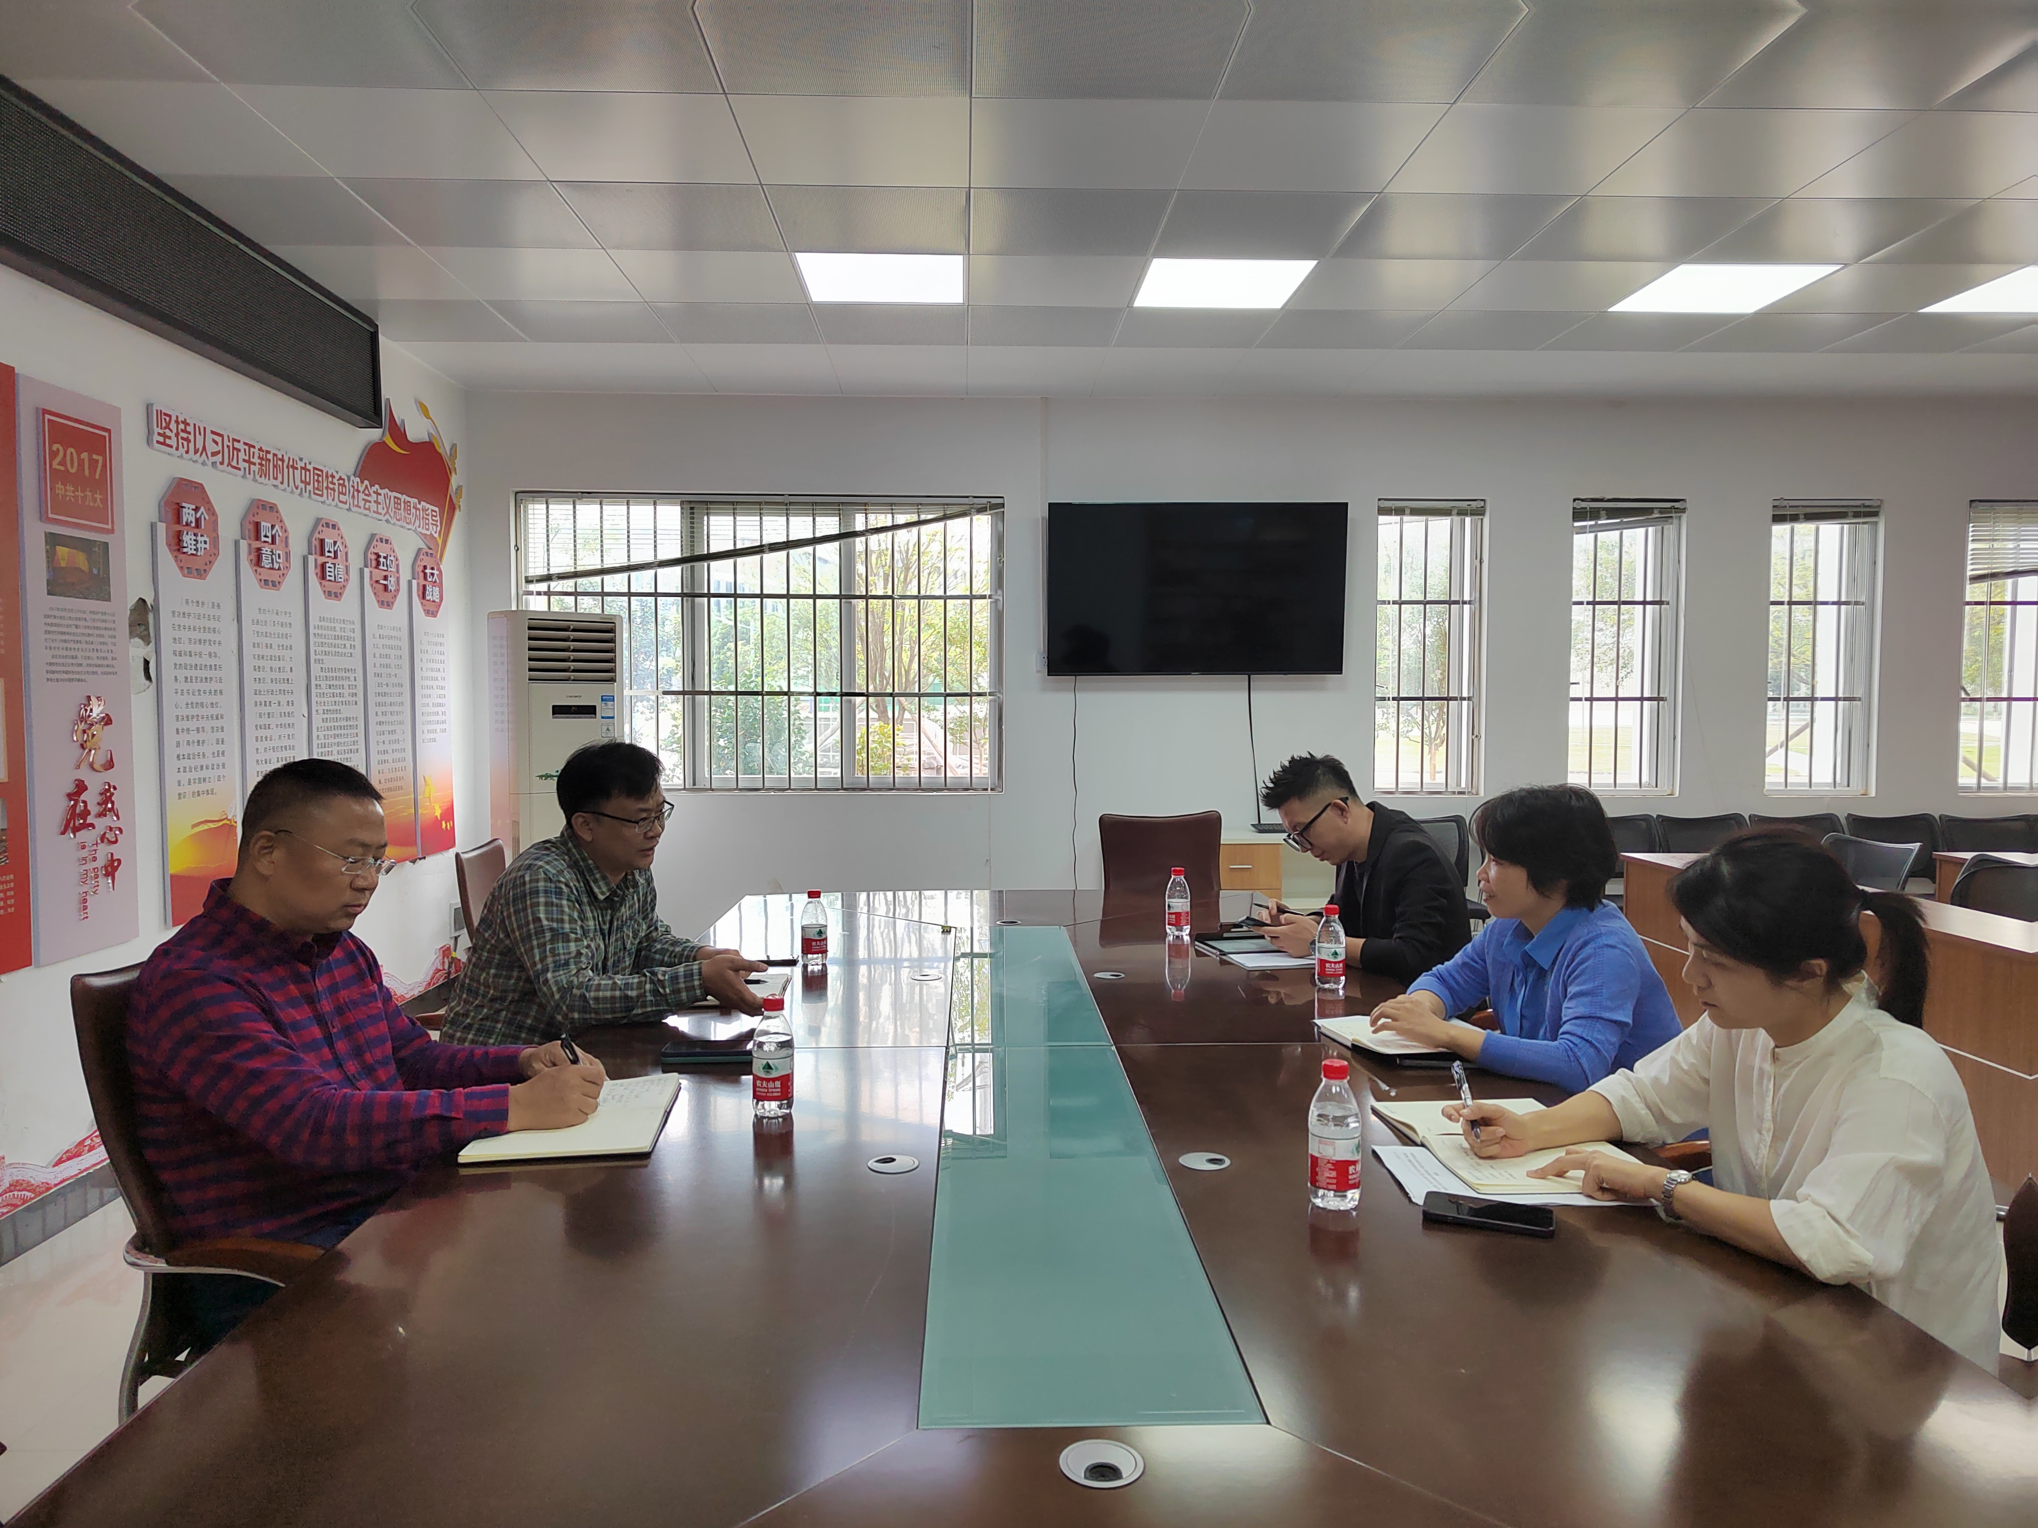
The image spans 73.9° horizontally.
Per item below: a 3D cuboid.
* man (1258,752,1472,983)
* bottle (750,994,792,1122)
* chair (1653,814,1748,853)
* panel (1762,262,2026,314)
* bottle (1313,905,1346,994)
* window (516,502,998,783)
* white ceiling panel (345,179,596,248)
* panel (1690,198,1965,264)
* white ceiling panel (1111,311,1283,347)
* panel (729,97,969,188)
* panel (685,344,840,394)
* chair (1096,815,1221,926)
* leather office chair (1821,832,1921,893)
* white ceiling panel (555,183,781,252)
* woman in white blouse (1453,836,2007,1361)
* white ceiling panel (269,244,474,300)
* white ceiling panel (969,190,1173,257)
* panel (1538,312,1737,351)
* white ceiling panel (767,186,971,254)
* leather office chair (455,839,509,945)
[{"bbox_3d":[0.858,0.595,3.385,0.620,1.230,0.500,-1,3,-12],"label":"man"},{"bbox_3d":[-0.375,0.442,2.076,0.065,0.190,0.065,0,3,-2],"label":"bottle"},{"bbox_3d":[3.333,0.676,6.407,0.470,0.830,0.580,0,3,-2],"label":"chair"},{"bbox_3d":[3.124,-1.721,4.921,0.600,0.020,0.600,0,3,-2],"label":"panel"},{"bbox_3d":[0.697,0.406,3.015,0.064,0.180,0.064,0,3,-2],"label":"bottle"},{"bbox_3d":[-1.237,-0.576,6.600,2.329,1.428,0.140,0,3,-2],"label":"window"},{"bbox_3d":[-1.649,-1.679,4.128,0.595,0.030,0.590,0,3,-2],"label":"white ceiling panel"},{"bbox_3d":[2.477,-1.647,4.169,0.585,0.030,0.585,0,3,-2],"label":"panel"},{"bbox_3d":[0.709,-1.753,5.436,0.600,0.025,0.600,0,3,-2],"label":"white ceiling panel"},{"bbox_3d":[-0.427,-1.656,3.595,0.595,0.030,0.590,0,3,-2],"label":"panel"},{"bbox_3d":[-1.121,-1.765,6.040,0.595,0.030,0.870,0,3,-2],"label":"panel"},{"bbox_3d":[0.528,0.685,4.701,0.600,0.985,0.620,0,3,-2],"label":"chair"},{"bbox_3d":[3.030,0.701,5.130,0.560,0.860,0.480,-1,3,-10],"label":"leather office chair"},{"bbox_3d":[-1.053,-1.685,4.177,0.600,0.020,0.600,0,3,-2],"label":"white ceiling panel"},{"bbox_3d":[0.896,0.707,1.789,0.640,1.230,0.550,-1,3,-10],"label":"woman in white blouse"},{"bbox_3d":[-2.238,-1.688,4.643,0.590,0.030,0.590,0,3,-2],"label":"white ceiling panel"},{"bbox_3d":[0.148,-1.662,4.147,0.590,0.030,0.590,0,3,-2],"label":"white ceiling panel"},{"bbox_3d":[2.505,-1.741,5.445,0.595,0.030,0.590,0,3,-2],"label":"panel"},{"bbox_3d":[-0.449,-1.682,4.174,0.595,0.030,0.590,0,3,-2],"label":"white ceiling panel"},{"bbox_3d":[-1.212,0.727,3.773,0.620,0.990,0.580,0,3,-2],"label":"leather office chair"}]

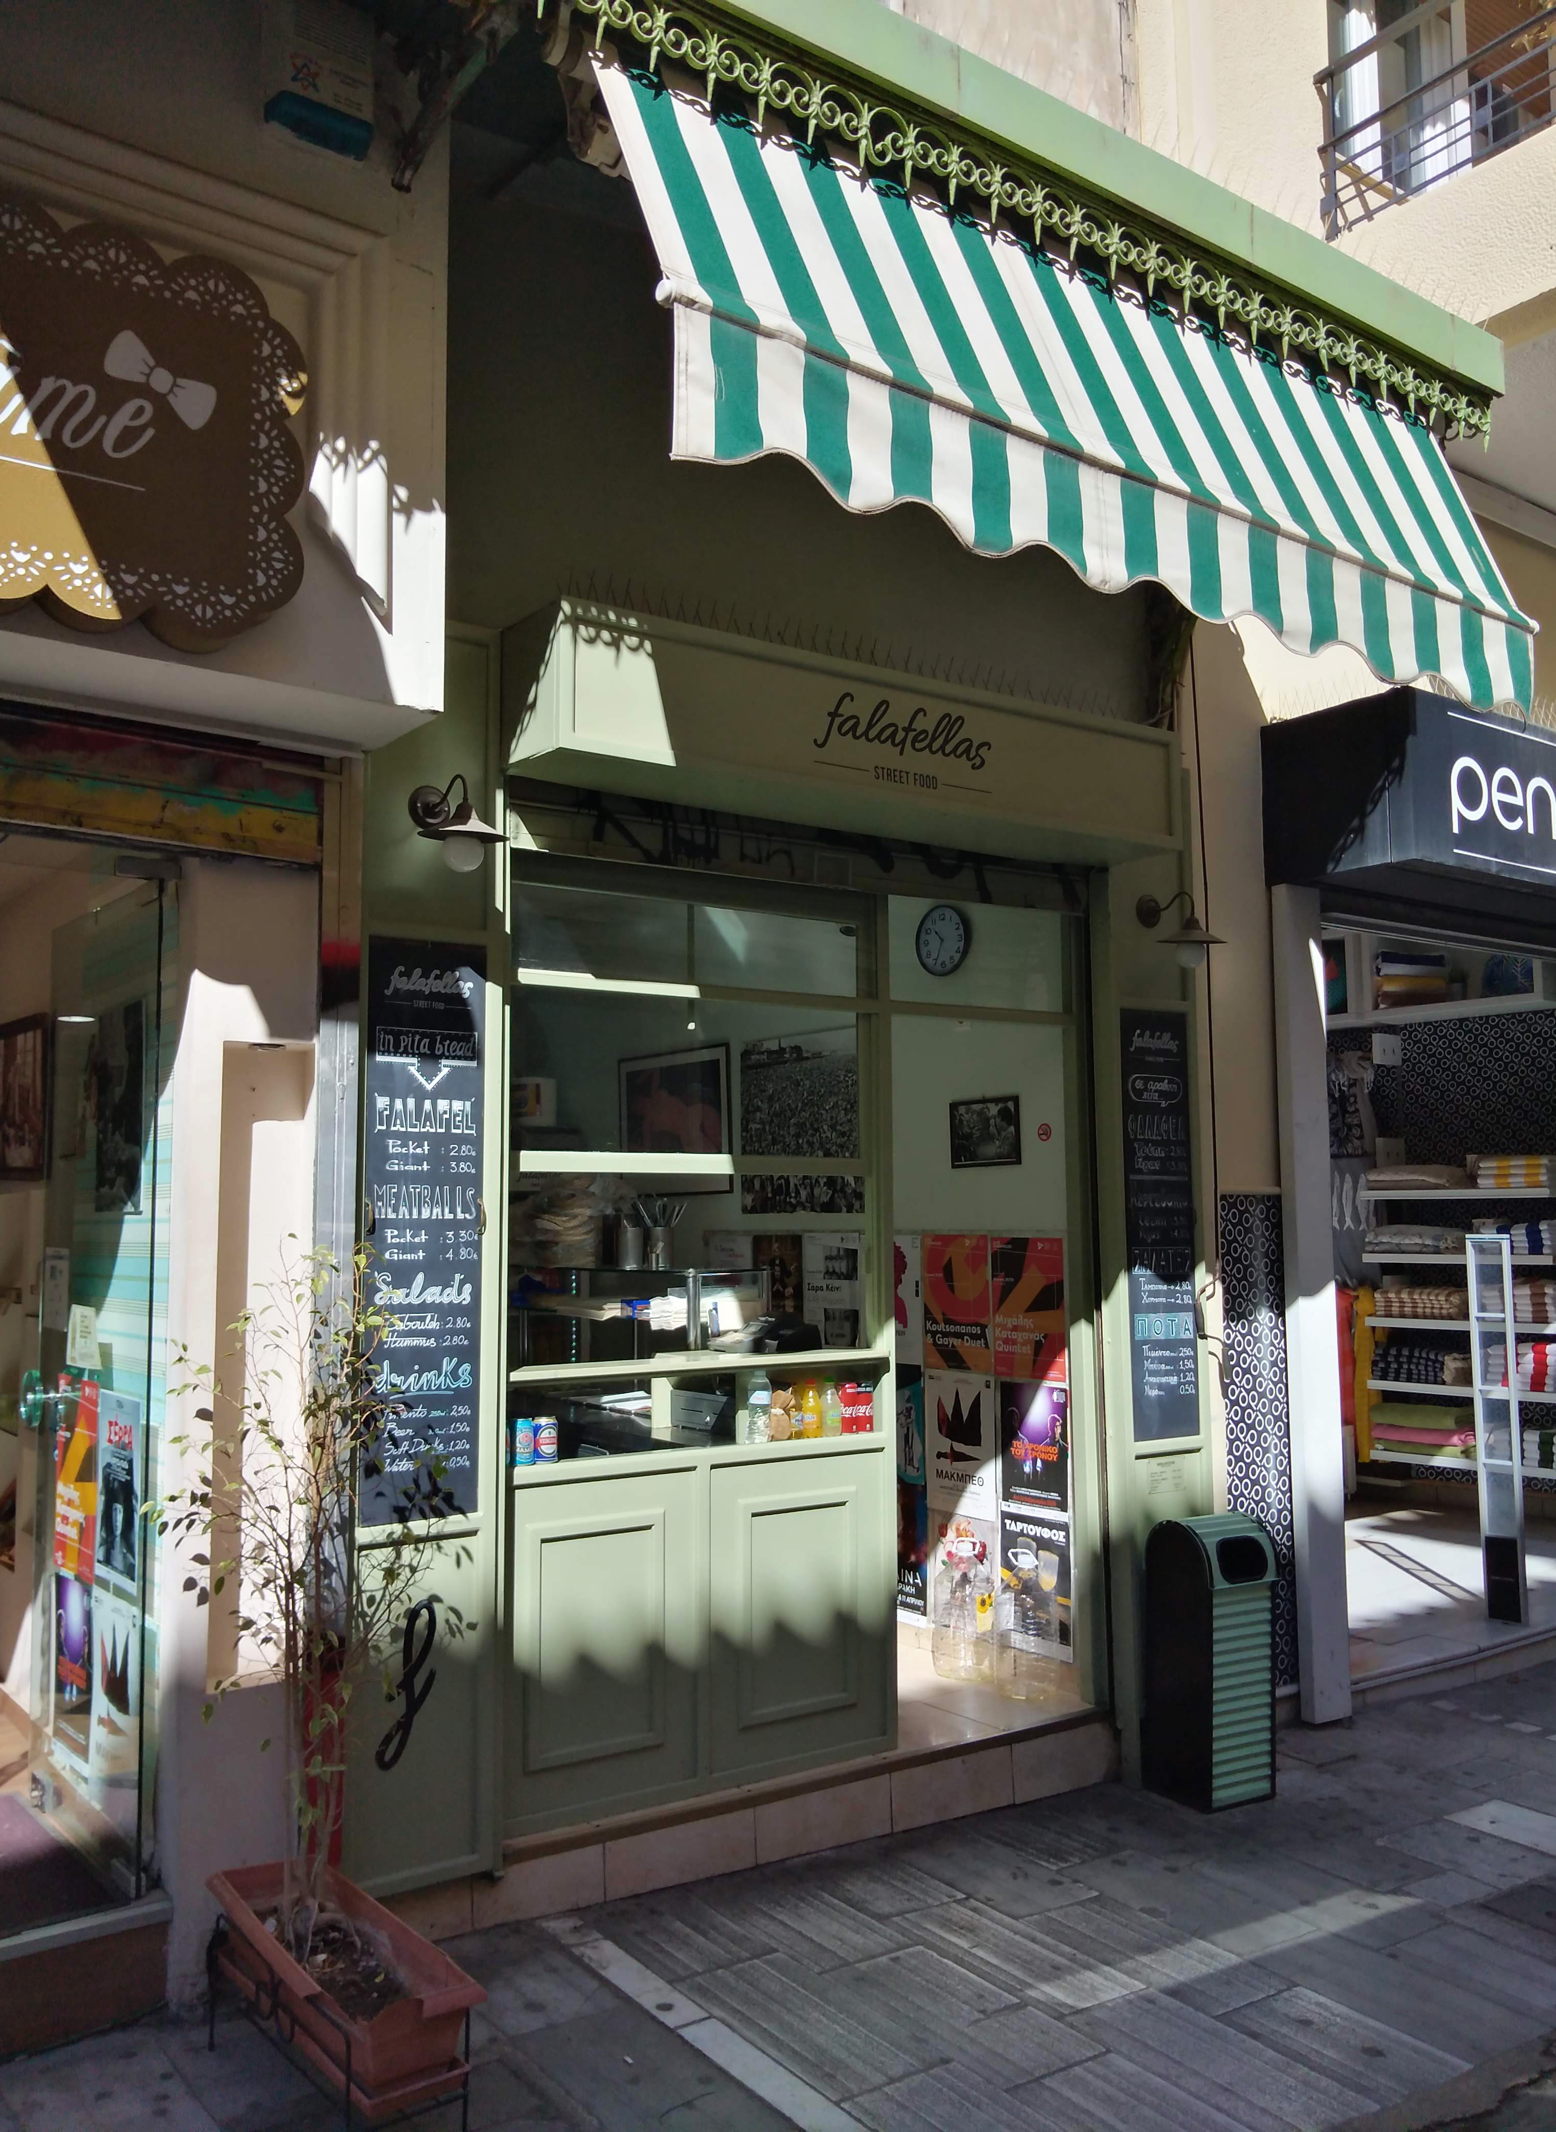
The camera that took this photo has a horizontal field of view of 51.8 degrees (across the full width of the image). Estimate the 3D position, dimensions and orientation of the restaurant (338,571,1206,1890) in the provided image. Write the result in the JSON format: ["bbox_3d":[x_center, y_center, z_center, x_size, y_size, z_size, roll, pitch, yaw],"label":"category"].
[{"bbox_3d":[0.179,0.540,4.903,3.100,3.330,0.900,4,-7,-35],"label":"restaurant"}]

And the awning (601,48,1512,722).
[{"bbox_3d":[0.894,-1.563,3.964,2.915,1.090,0.380,4,-7,-35],"label":"awning"}]

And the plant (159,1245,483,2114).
[{"bbox_3d":[-0.865,1.185,3.290,0.680,1.630,0.910,4,-7,-35],"label":"plant"}]

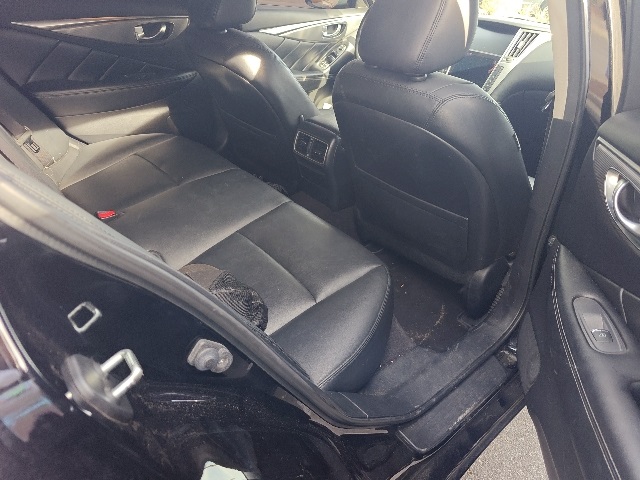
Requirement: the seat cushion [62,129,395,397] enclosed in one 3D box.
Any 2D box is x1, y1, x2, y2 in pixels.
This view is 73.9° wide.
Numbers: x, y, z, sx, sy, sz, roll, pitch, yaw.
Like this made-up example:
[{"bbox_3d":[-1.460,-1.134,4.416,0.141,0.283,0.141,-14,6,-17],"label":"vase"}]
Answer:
[{"bbox_3d":[-0.365,-0.016,1.217,0.510,0.208,1.295,-27,43,-31],"label":"seat cushion"}]

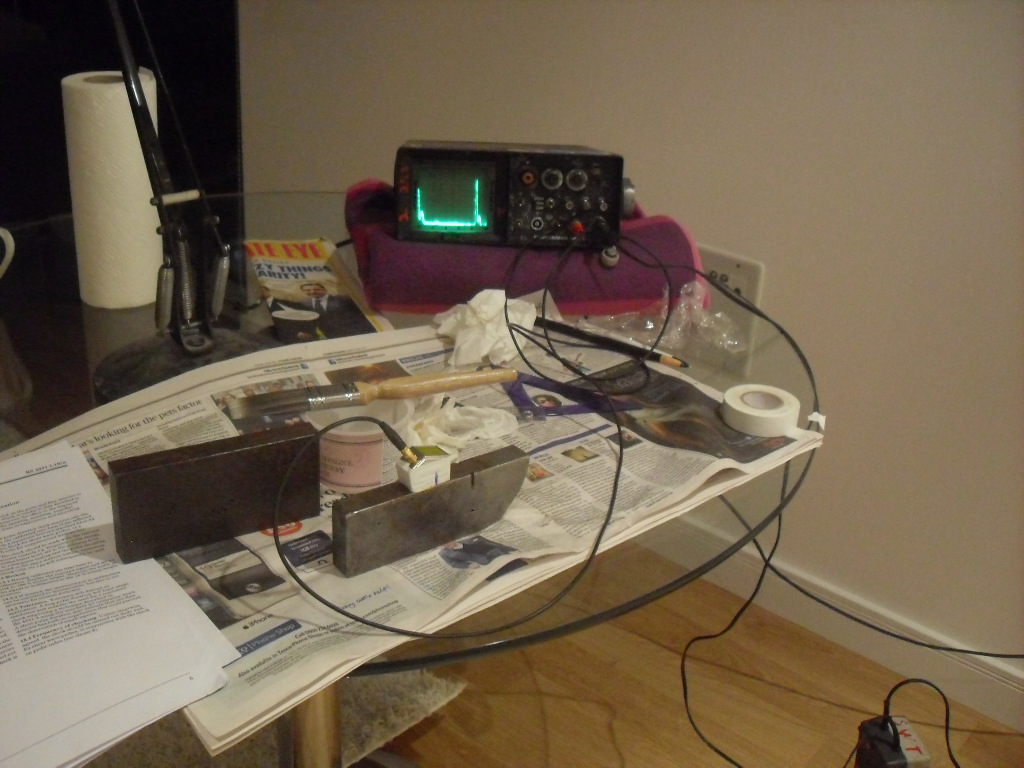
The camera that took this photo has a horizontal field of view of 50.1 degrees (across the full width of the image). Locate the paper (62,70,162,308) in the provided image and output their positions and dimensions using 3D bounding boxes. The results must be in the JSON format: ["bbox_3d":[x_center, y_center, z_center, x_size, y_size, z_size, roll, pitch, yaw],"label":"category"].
[{"bbox_3d":[-0.400,-0.195,1.111,0.085,0.222,0.085,4,26,-2],"label":"paper"}]

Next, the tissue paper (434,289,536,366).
[{"bbox_3d":[-0.025,-0.054,1.050,0.097,0.068,0.075,5,26,0],"label":"tissue paper"}]

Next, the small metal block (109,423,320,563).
[{"bbox_3d":[-0.201,0.074,0.754,0.138,0.069,0.018,-11,30,-30],"label":"small metal block"}]

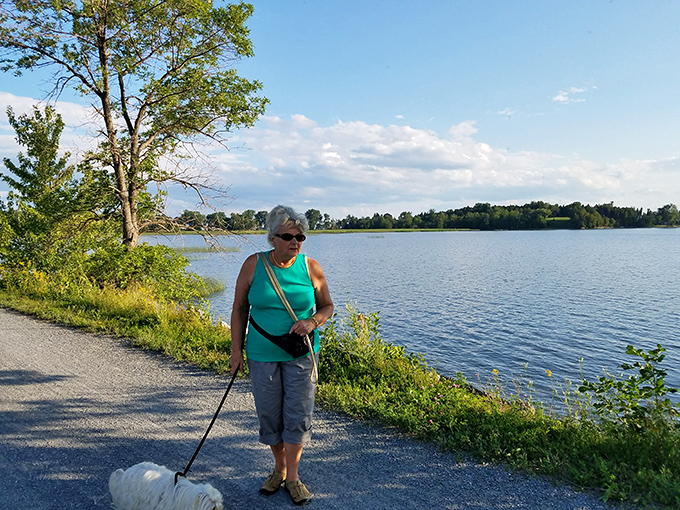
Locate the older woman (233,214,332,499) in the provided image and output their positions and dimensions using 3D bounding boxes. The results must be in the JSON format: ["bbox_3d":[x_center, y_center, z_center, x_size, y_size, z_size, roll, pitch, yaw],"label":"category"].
[{"bbox_3d":[-0.322,0.526,2.830,0.560,1.590,0.400,-1,3,-10],"label":"older woman"}]

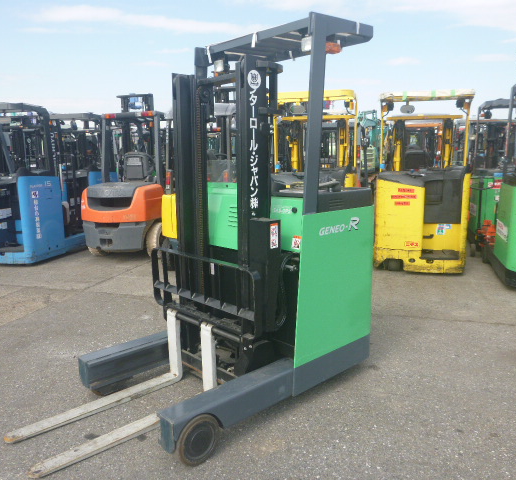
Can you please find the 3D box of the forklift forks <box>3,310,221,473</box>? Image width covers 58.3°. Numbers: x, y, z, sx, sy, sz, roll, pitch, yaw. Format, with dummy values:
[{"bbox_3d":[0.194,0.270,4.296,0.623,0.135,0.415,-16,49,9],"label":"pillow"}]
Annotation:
[{"bbox_3d":[-0.785,0.796,2.605,1.080,0.520,0.480,-9,13,-44],"label":"forklift forks"}]

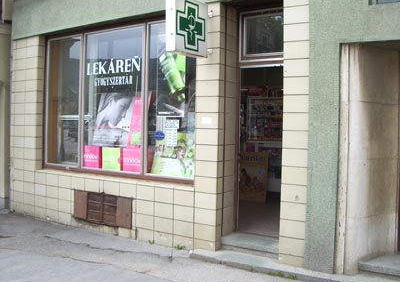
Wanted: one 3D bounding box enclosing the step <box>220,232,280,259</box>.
[{"bbox_3d":[0.716,1.300,5.474,0.832,0.162,0.352,2,2,34],"label":"step"}]

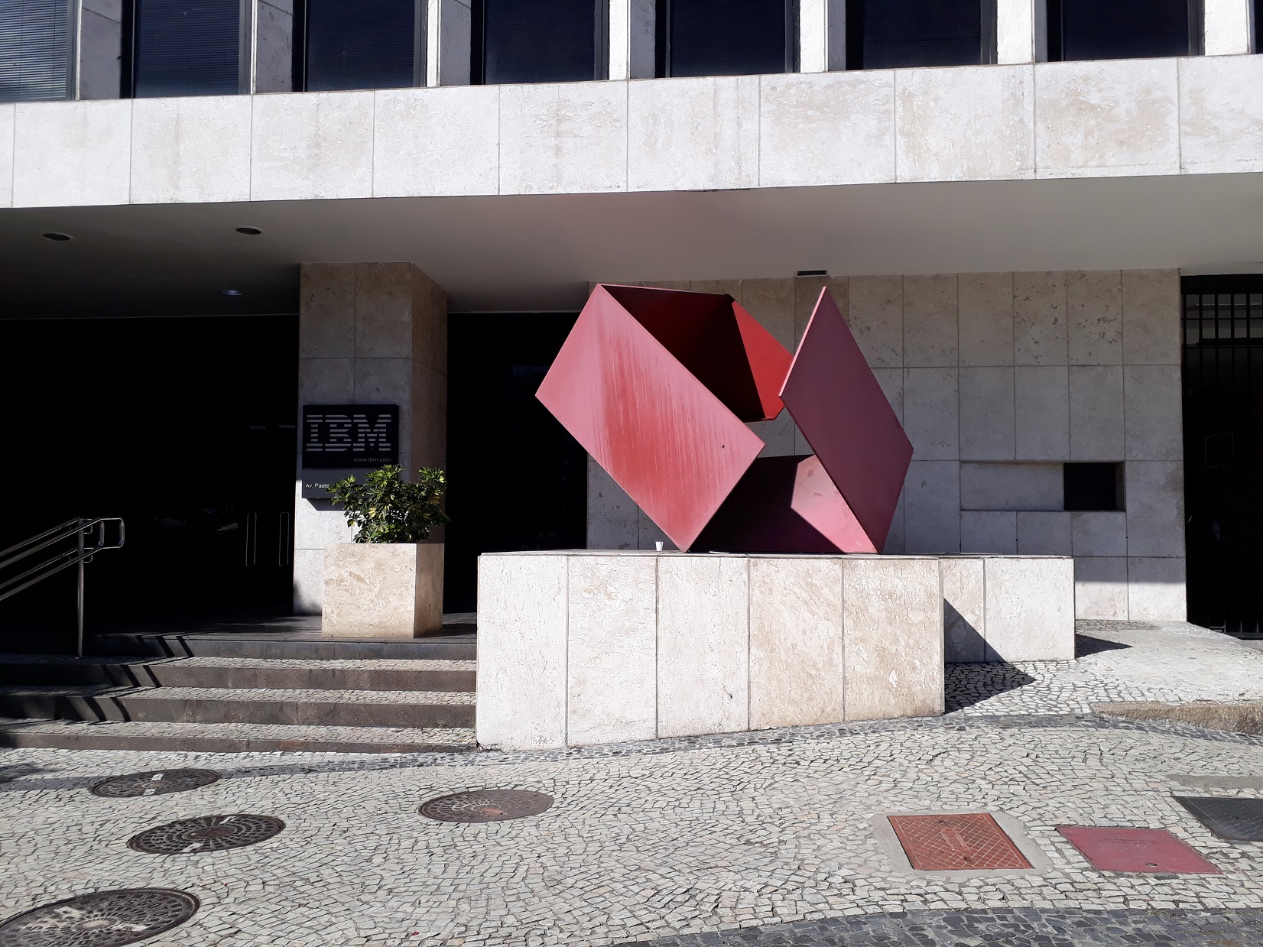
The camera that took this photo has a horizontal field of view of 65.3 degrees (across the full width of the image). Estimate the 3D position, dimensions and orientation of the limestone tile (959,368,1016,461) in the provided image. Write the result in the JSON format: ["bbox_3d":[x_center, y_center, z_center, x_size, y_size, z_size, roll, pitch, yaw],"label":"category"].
[{"bbox_3d":[3.651,-0.609,10.118,0.557,0.966,0.041,0,-3,5],"label":"limestone tile"}]

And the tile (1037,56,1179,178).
[{"bbox_3d":[3.401,-2.540,7.071,0.984,0.841,0.030,0,-2,6],"label":"tile"}]

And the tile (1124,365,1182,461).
[{"bbox_3d":[5.883,-0.685,11.123,0.623,1.086,0.040,0,-3,6],"label":"tile"}]

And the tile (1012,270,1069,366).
[{"bbox_3d":[4.132,-1.568,9.985,0.540,0.959,0.030,0,-2,6],"label":"tile"}]

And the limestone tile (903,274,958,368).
[{"bbox_3d":[3.466,-1.769,11.426,0.618,1.093,0.040,0,-3,6],"label":"limestone tile"}]

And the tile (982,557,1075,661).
[{"bbox_3d":[2.868,0.986,7.125,0.636,0.737,0.030,0,-2,6],"label":"tile"}]

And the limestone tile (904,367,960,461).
[{"bbox_3d":[3.035,-0.601,9.977,0.541,0.948,0.030,0,-3,5],"label":"limestone tile"}]

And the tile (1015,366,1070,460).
[{"bbox_3d":[4.679,-0.685,11.242,0.603,1.082,0.040,0,-3,6],"label":"tile"}]

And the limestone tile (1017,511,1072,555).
[{"bbox_3d":[4.125,0.608,9.894,0.540,0.442,0.030,0,-2,6],"label":"limestone tile"}]

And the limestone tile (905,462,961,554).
[{"bbox_3d":[3.051,0.349,10.008,0.540,0.961,0.030,0,-2,6],"label":"limestone tile"}]

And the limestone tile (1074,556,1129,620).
[{"bbox_3d":[5.262,1.292,11.069,0.595,0.706,0.040,0,-3,6],"label":"limestone tile"}]

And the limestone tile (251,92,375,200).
[{"bbox_3d":[-2.562,-2.627,7.924,1.020,0.871,0.041,0,-3,5],"label":"limestone tile"}]

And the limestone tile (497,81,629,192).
[{"bbox_3d":[-0.531,-2.628,7.729,1.020,0.871,0.041,0,-3,5],"label":"limestone tile"}]

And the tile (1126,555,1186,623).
[{"bbox_3d":[5.864,1.291,11.009,0.616,0.705,0.040,0,-3,6],"label":"tile"}]

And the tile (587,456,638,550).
[{"bbox_3d":[-0.193,0.352,10.321,0.535,0.961,0.030,0,-2,6],"label":"tile"}]

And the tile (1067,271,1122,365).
[{"bbox_3d":[4.636,-1.558,9.870,0.525,0.963,0.030,0,-3,5],"label":"tile"}]

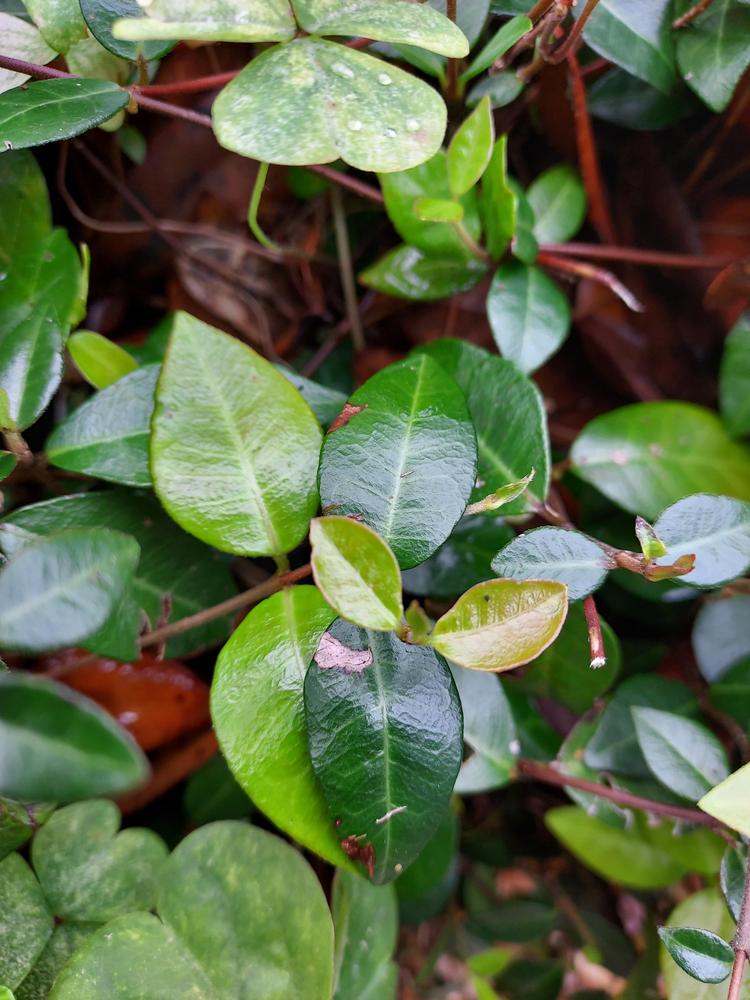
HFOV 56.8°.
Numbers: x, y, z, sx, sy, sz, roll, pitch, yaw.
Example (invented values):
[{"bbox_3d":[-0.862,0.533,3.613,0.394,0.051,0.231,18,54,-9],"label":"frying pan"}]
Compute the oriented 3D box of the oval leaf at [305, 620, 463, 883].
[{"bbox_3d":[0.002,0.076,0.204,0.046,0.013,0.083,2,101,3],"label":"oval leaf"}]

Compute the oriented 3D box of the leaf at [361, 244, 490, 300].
[{"bbox_3d":[0.017,-0.077,0.235,0.043,0.009,0.026,-9,63,-3],"label":"leaf"}]

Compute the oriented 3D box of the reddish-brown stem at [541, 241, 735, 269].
[{"bbox_3d":[0.098,-0.090,0.256,0.077,0.004,0.004,0,60,-9],"label":"reddish-brown stem"}]

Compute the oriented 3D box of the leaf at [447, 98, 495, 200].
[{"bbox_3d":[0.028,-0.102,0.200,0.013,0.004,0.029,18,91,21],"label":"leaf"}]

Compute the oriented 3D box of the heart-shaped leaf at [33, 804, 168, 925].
[{"bbox_3d":[-0.085,0.112,0.210,0.039,0.010,0.035,37,83,3],"label":"heart-shaped leaf"}]

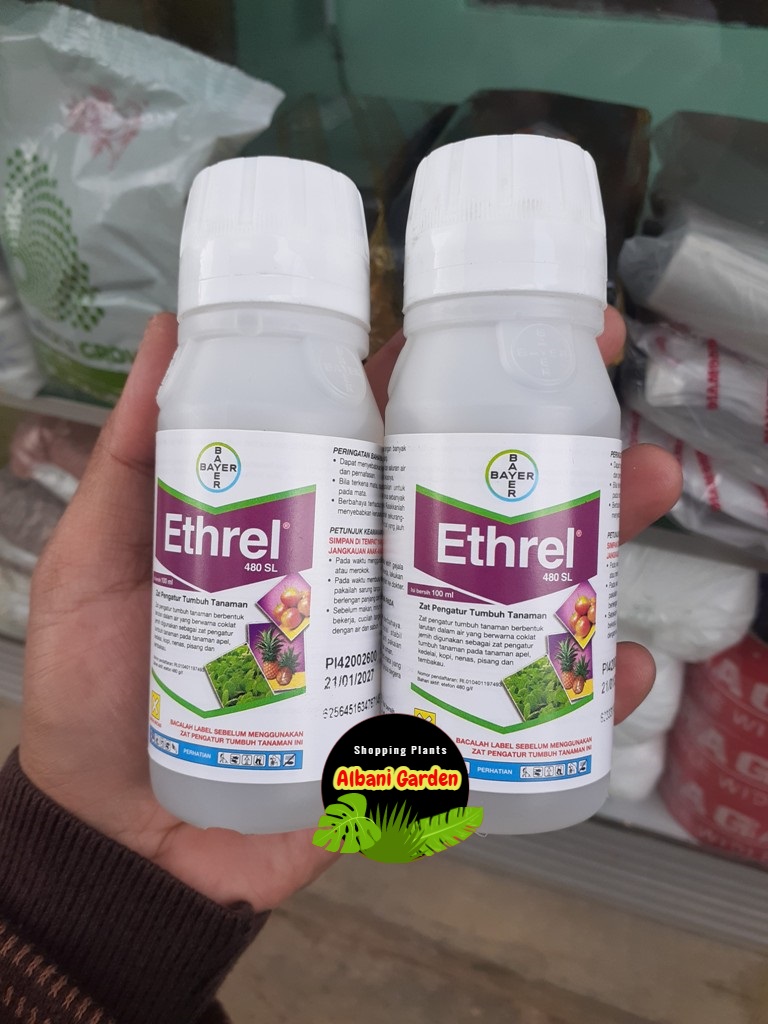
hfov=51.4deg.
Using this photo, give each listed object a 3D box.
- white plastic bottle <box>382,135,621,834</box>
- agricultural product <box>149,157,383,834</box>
[{"bbox_3d":[0.023,-0.005,0.156,0.045,0.122,0.045,1,2,4],"label":"white plastic bottle"},{"bbox_3d":[-0.023,-0.003,0.161,0.045,0.123,0.045,1,1,0],"label":"agricultural product"}]

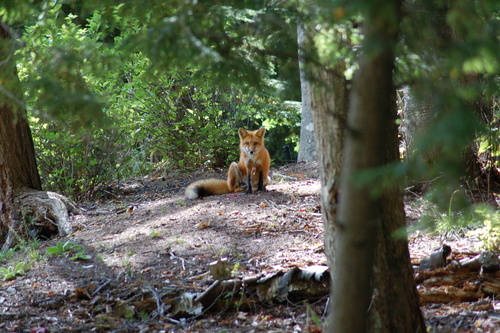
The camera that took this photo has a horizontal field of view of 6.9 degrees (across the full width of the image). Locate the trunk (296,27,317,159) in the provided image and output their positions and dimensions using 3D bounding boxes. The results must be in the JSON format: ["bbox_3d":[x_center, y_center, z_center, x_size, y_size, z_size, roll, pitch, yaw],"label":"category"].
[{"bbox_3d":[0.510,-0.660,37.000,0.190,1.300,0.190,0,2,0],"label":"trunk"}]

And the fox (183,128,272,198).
[{"bbox_3d":[-0.175,-0.023,32.300,0.630,0.520,0.450,0,2,-12],"label":"fox"}]

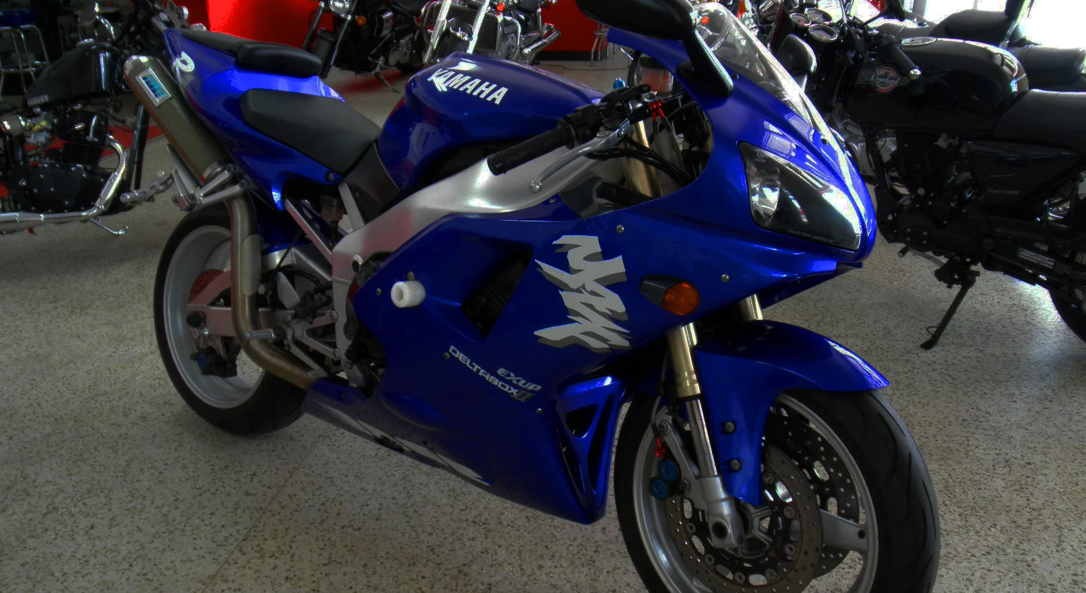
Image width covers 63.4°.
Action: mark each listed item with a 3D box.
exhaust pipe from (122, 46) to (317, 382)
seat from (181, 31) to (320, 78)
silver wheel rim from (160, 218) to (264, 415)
[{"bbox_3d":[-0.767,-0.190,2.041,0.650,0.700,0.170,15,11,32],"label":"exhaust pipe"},{"bbox_3d":[-0.707,-0.600,2.170,0.550,0.100,0.210,20,15,32],"label":"seat"},{"bbox_3d":[-0.772,0.048,2.269,0.462,0.462,0.172,15,11,32],"label":"silver wheel rim"}]

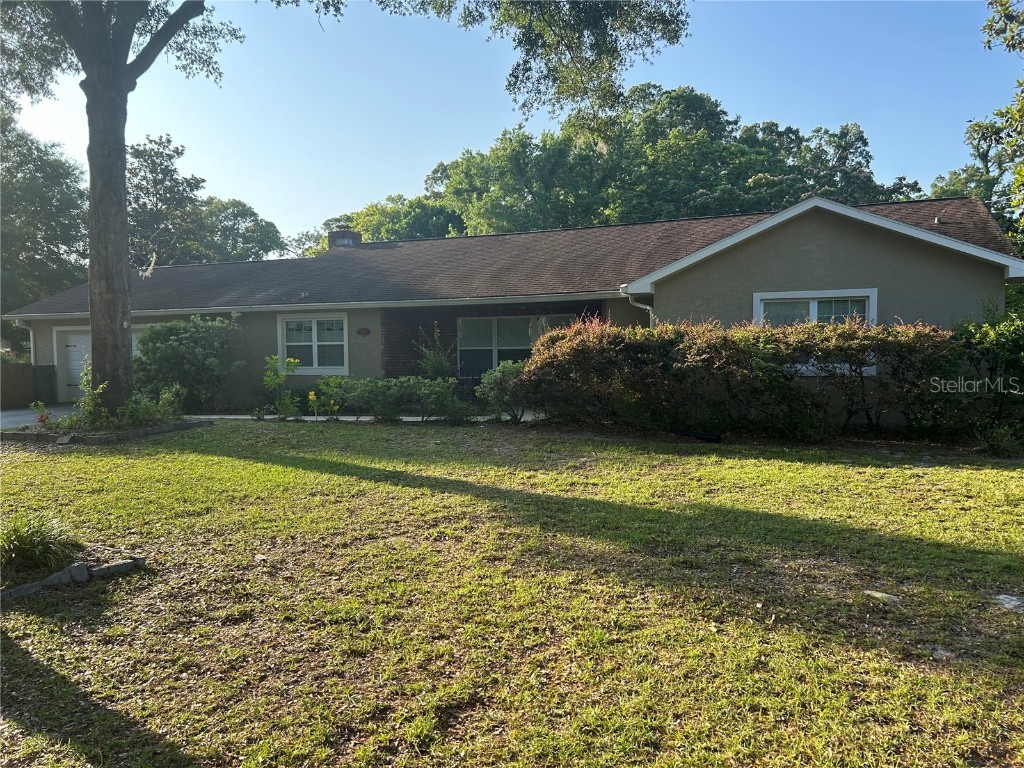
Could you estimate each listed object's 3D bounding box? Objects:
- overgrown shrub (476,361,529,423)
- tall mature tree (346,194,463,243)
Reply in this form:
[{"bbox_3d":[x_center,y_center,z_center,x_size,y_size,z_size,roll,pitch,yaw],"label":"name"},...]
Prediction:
[{"bbox_3d":[-0.090,0.140,14.900,1.120,1.220,1.100,-1,3,0],"label":"overgrown shrub"},{"bbox_3d":[-5.200,-4.500,36.000,6.800,8.700,6.800,-1,3,0],"label":"tall mature tree"}]

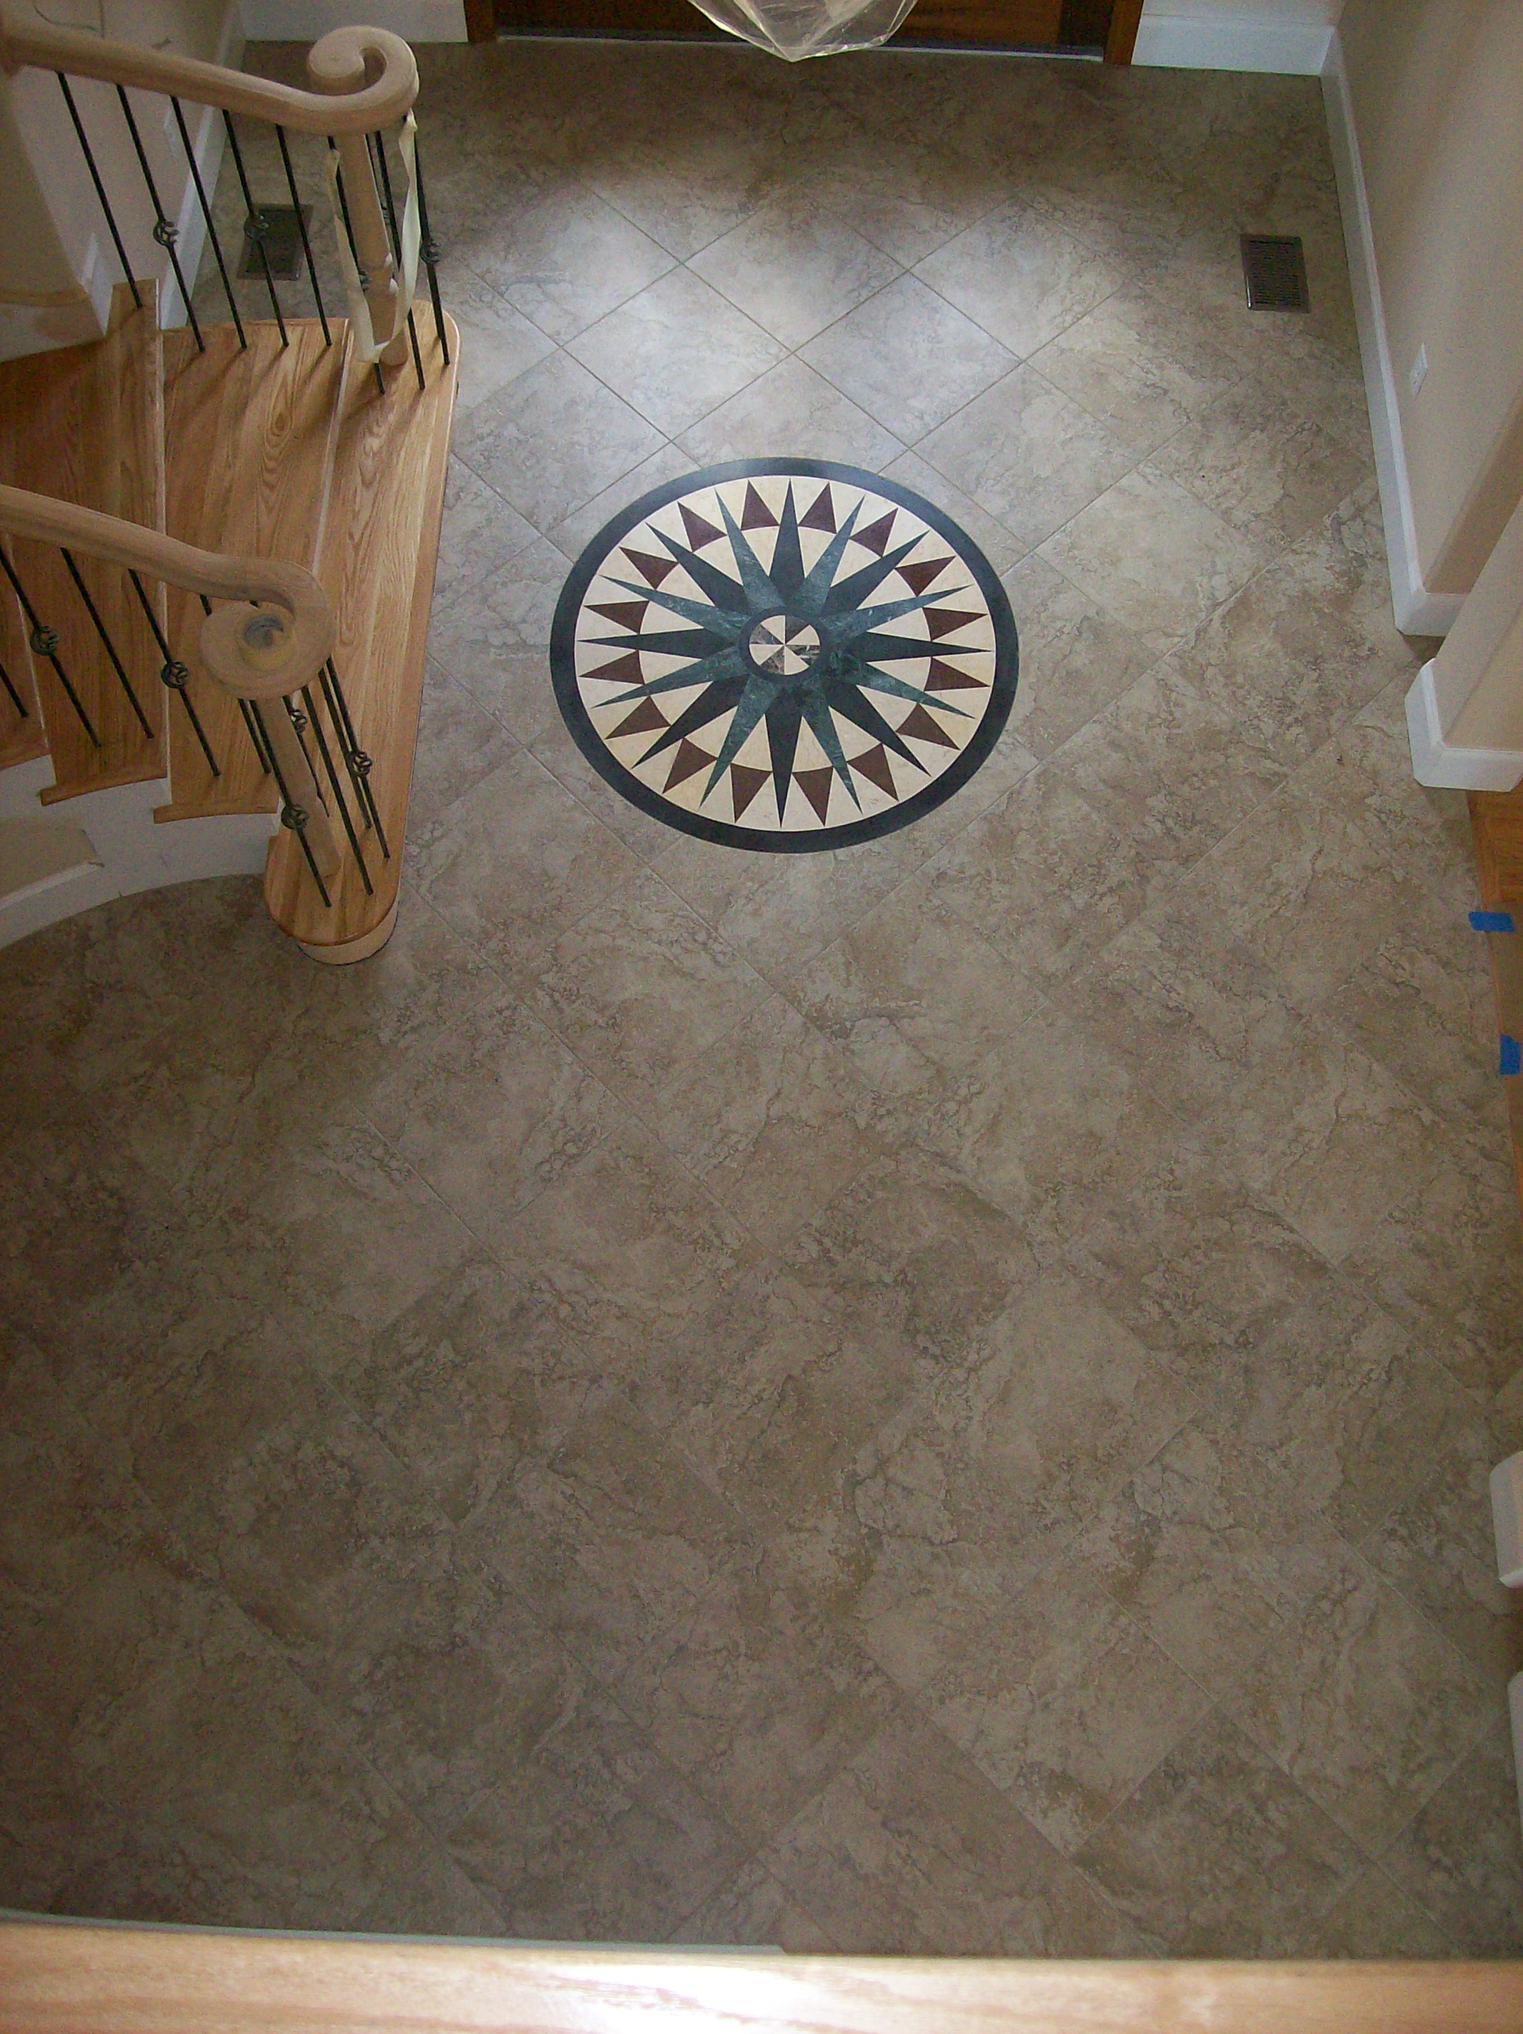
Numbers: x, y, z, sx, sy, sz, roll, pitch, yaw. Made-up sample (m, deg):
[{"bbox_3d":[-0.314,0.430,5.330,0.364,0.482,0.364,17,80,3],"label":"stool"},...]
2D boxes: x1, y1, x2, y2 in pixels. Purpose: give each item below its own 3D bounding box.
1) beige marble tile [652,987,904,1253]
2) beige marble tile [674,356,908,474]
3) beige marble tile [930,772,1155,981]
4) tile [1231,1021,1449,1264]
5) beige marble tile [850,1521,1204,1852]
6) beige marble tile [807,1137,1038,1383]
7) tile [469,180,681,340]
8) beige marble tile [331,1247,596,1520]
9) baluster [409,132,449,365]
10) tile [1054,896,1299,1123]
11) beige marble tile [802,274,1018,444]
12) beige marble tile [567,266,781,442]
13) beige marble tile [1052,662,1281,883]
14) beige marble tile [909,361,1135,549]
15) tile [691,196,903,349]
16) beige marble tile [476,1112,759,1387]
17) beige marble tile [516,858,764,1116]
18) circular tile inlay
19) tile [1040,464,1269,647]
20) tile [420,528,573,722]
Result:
[{"bbox_3d":[0.028,0.241,4.985,0.459,0.012,0.459,-41,73,-17],"label":"beige marble tile"},{"bbox_3d":[0.079,-1.536,5.711,0.457,0.012,0.457,-41,73,-17],"label":"beige marble tile"},{"bbox_3d":[0.693,-0.335,5.190,0.457,0.012,0.457,-41,73,-17],"label":"beige marble tile"},{"bbox_3d":[1.338,0.279,5.002,0.457,0.010,0.457,-41,73,-17],"label":"tile"},{"bbox_3d":[0.639,1.442,4.458,0.457,0.012,0.457,-41,73,-17],"label":"beige marble tile"},{"bbox_3d":[0.347,0.551,4.837,0.457,0.012,0.457,-41,73,-17],"label":"beige marble tile"},{"bbox_3d":[-0.550,-2.159,6.021,0.459,0.012,0.459,-41,73,-17],"label":"tile"},{"bbox_3d":[-0.639,0.810,4.663,0.457,0.012,0.457,-41,73,-17],"label":"beige marble tile"},{"bbox_3d":[-0.818,-1.896,5.190,0.045,0.880,0.045,2,66,0],"label":"baluster"},{"bbox_3d":[1.026,-0.031,5.130,0.457,0.010,0.457,-41,73,-17],"label":"tile"},{"bbox_3d":[0.410,-1.825,5.867,0.457,0.012,0.457,-41,73,-17],"label":"beige marble tile"},{"bbox_3d":[-0.235,-1.859,5.900,0.457,0.010,0.457,-41,73,-17],"label":"beige marble tile"},{"bbox_3d":[1.032,-0.626,5.380,0.459,0.012,0.459,-41,73,-17],"label":"beige marble tile"},{"bbox_3d":[0.724,-1.513,5.713,0.457,0.012,0.457,-41,73,-17],"label":"beige marble tile"},{"bbox_3d":[0.095,-2.121,5.989,0.457,0.012,0.457,-41,73,-17],"label":"tile"},{"bbox_3d":[-0.307,0.530,4.854,0.459,0.012,0.459,-41,73,-17],"label":"beige marble tile"},{"bbox_3d":[-0.290,-0.069,5.056,0.457,0.012,0.457,-41,73,-17],"label":"beige marble tile"},{"bbox_3d":[0.063,-0.960,5.506,1.213,0.012,1.213,0,67,-1],"label":"circular tile inlay"},{"bbox_3d":[1.052,-1.229,5.657,0.457,0.010,0.457,-41,73,-17],"label":"tile"},{"bbox_3d":[-0.588,-0.977,5.502,0.459,0.012,0.459,-41,73,-17],"label":"tile"}]

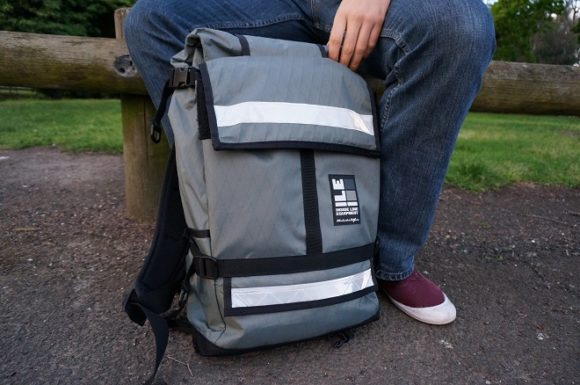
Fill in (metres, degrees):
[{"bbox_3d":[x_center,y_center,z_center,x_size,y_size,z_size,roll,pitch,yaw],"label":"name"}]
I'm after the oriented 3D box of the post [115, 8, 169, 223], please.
[{"bbox_3d":[-0.420,-0.215,1.143,0.145,0.600,0.145,4,16,3],"label":"post"}]

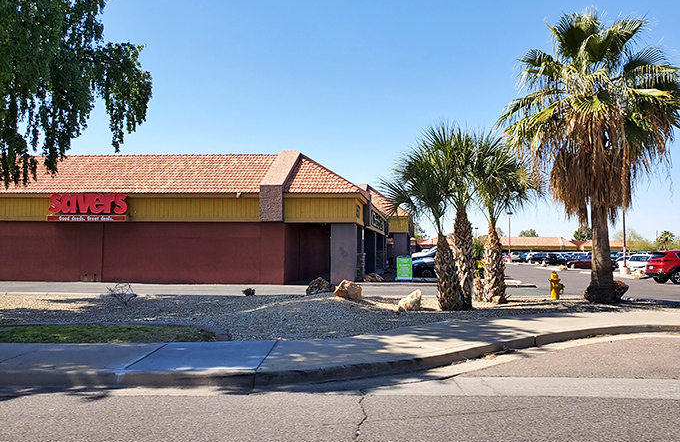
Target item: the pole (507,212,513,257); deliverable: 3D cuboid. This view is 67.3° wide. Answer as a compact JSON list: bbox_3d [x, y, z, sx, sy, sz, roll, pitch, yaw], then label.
[{"bbox_3d":[23.565,2.363,71.000,0.800,7.000,0.500,0,-3,9],"label":"pole"}]

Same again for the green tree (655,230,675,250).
[{"bbox_3d":[57.362,4.318,90.000,3.500,5.100,3.500,0,-3,0],"label":"green tree"}]

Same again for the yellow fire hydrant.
[{"bbox_3d":[6.232,1.848,14.700,0.460,0.820,0.360,-1,-4,23],"label":"yellow fire hydrant"}]

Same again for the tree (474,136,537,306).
[{"bbox_3d":[4.386,-0.067,13.700,1.700,4.500,1.650,0,-3,0],"label":"tree"}]

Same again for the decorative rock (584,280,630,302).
[{"bbox_3d":[7.438,1.969,14.200,1.200,0.620,0.800,-1,-3,17],"label":"decorative rock"}]

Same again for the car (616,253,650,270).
[{"bbox_3d":[22.753,3.290,40.000,1.800,1.470,4.500,0,-3,9],"label":"car"}]

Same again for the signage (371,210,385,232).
[{"bbox_3d":[2.650,0.130,34.500,0.200,0.950,9.000,0,-3,9],"label":"signage"}]

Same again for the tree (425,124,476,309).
[{"bbox_3d":[2.675,-0.120,12.250,1.450,4.420,1.450,0,-3,0],"label":"tree"}]

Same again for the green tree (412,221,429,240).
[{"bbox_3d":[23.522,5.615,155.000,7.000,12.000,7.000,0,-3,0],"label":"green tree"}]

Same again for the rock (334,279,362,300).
[{"bbox_3d":[0.221,1.800,13.300,0.720,0.530,0.550,0,-3,6],"label":"rock"}]

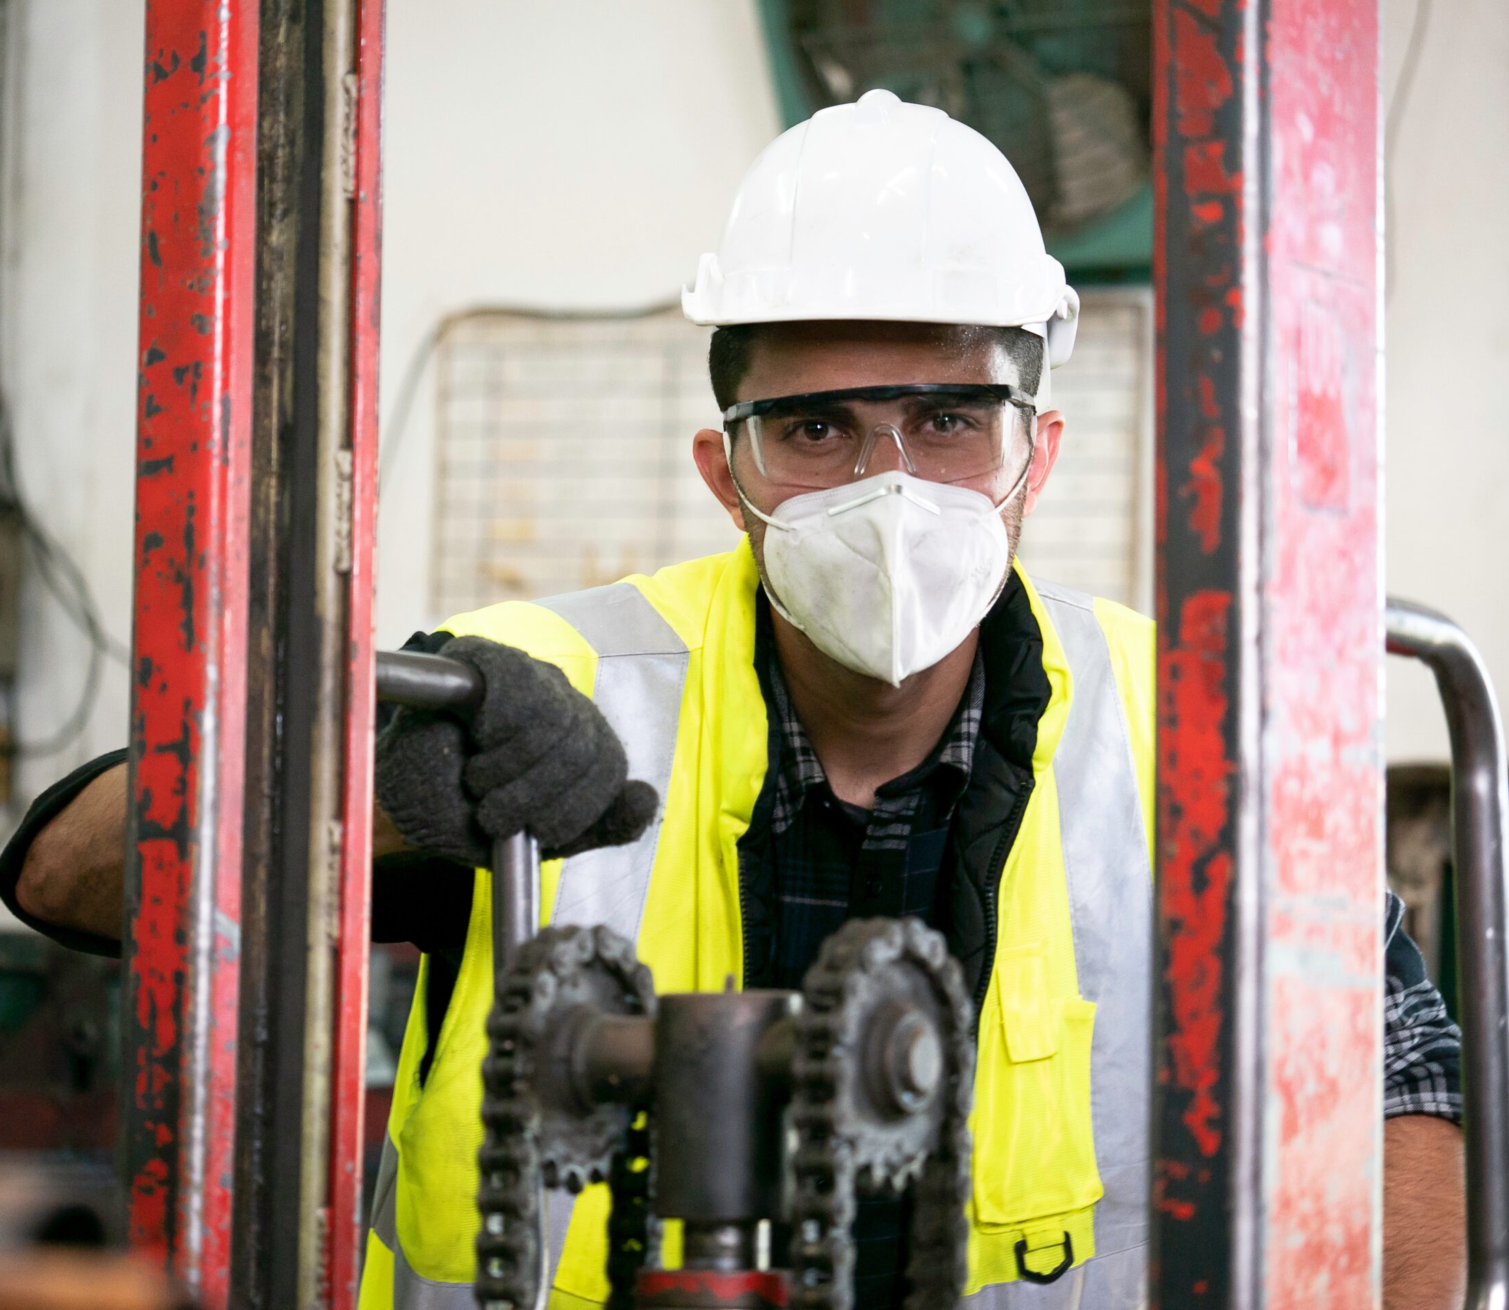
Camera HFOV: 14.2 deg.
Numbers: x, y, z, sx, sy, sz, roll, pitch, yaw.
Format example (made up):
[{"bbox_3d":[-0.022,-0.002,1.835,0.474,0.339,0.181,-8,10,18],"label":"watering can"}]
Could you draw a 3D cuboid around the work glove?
[{"bbox_3d":[-0.121,0.046,2.950,0.138,0.112,0.100,-4,-3,21],"label":"work glove"}]

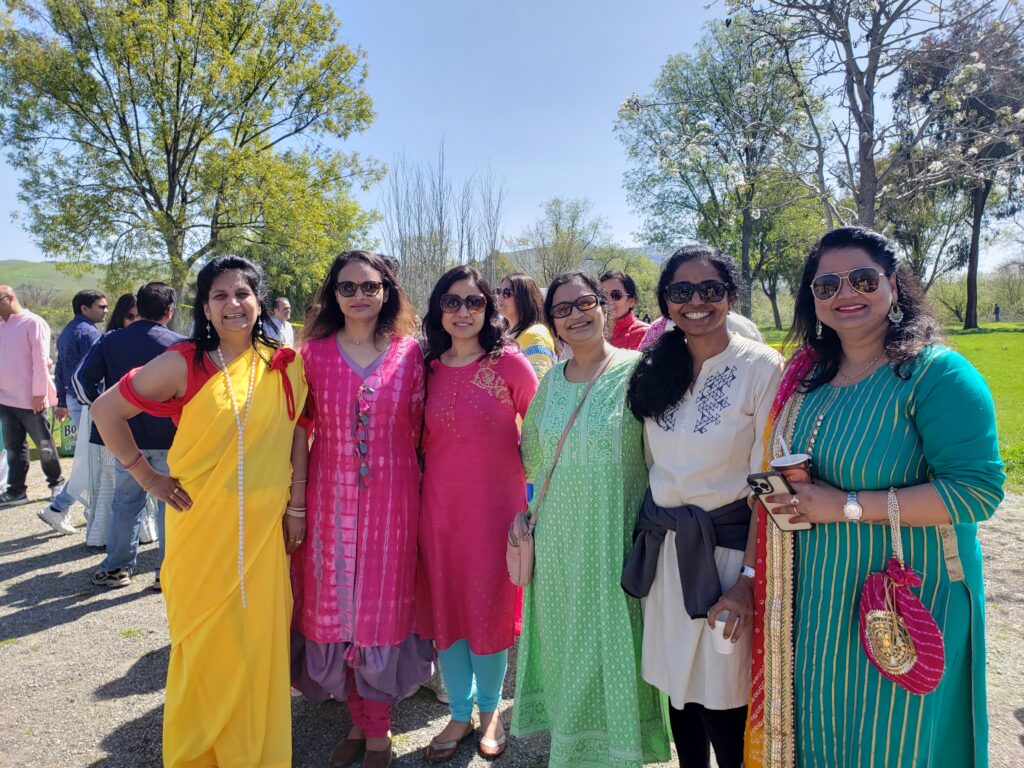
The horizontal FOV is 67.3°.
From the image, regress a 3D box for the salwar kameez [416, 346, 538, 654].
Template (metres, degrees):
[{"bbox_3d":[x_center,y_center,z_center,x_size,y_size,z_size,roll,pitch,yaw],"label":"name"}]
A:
[{"bbox_3d":[-0.105,0.359,2.479,0.400,0.957,0.260,1,5,8],"label":"salwar kameez"}]

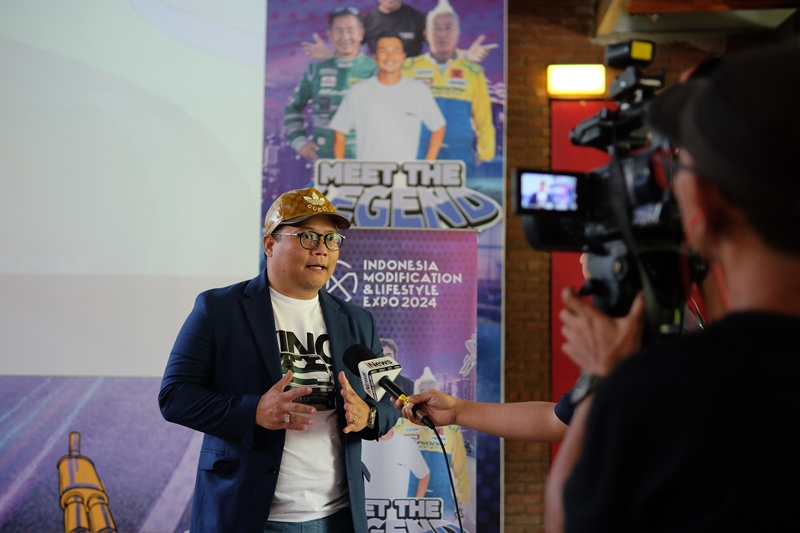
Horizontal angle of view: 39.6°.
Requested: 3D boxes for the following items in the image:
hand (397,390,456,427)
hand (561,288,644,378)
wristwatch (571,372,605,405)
[{"bbox_3d":[0.057,0.304,2.380,0.125,0.085,0.090,0,-3,6],"label":"hand"},{"bbox_3d":[0.268,0.087,1.470,0.105,0.115,0.120,2,-3,-23],"label":"hand"},{"bbox_3d":[0.249,0.161,1.450,0.048,0.043,0.060,28,-14,-24],"label":"wristwatch"}]

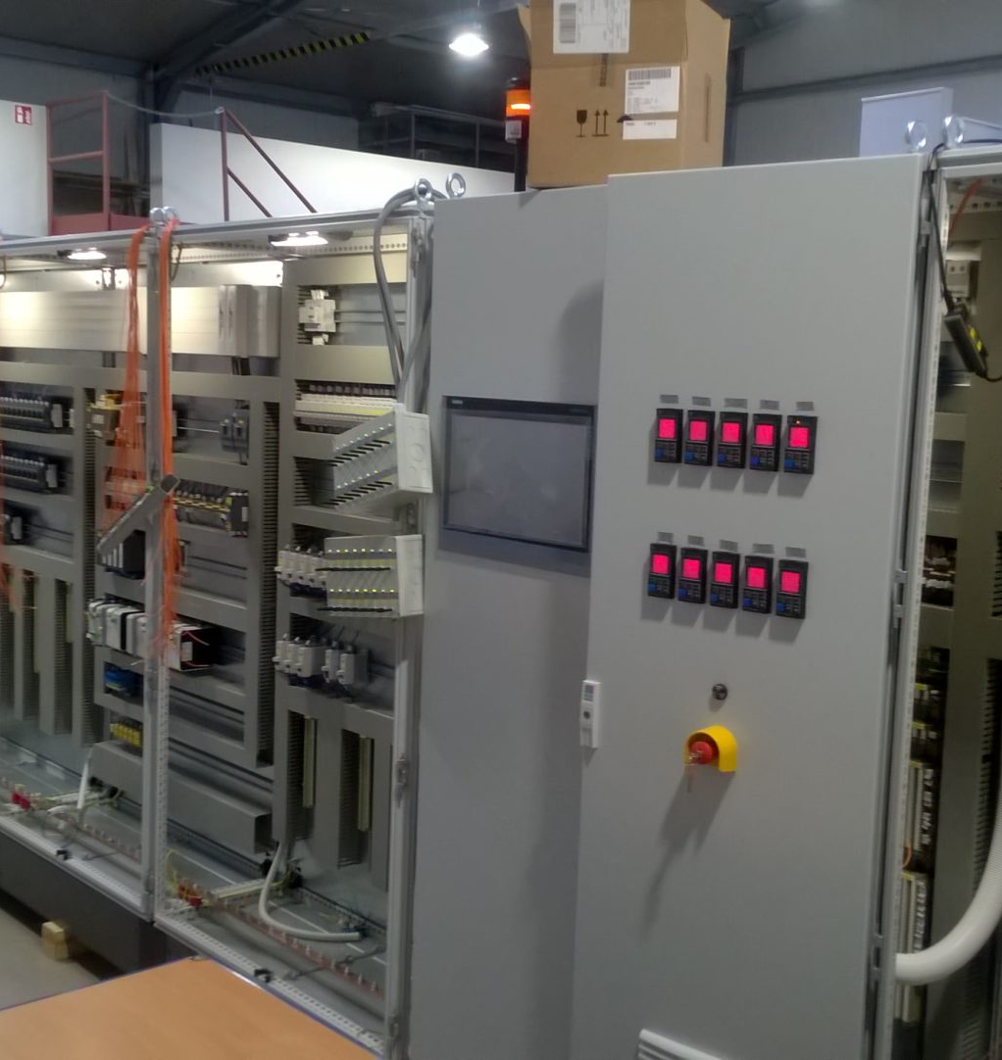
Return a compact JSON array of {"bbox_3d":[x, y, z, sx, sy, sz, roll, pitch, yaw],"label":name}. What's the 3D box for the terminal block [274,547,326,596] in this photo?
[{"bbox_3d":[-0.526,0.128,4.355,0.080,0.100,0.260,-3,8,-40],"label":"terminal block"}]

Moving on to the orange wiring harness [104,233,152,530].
[{"bbox_3d":[-1.029,-0.432,4.325,0.090,0.835,0.124,-3,8,-40],"label":"orange wiring harness"}]

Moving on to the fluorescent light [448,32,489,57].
[{"bbox_3d":[-0.376,-5.656,18.000,0.460,0.260,0.460,2,6,-2],"label":"fluorescent light"}]

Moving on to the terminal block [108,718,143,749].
[{"bbox_3d":[-1.271,0.701,5.276,0.055,0.065,0.167,-3,8,-40],"label":"terminal block"}]

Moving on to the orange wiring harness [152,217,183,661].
[{"bbox_3d":[-0.907,-0.238,4.212,0.075,1.209,0.079,-3,8,-40],"label":"orange wiring harness"}]

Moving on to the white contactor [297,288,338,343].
[{"bbox_3d":[-0.506,-0.589,4.287,0.080,0.150,0.066,-3,8,-40],"label":"white contactor"}]

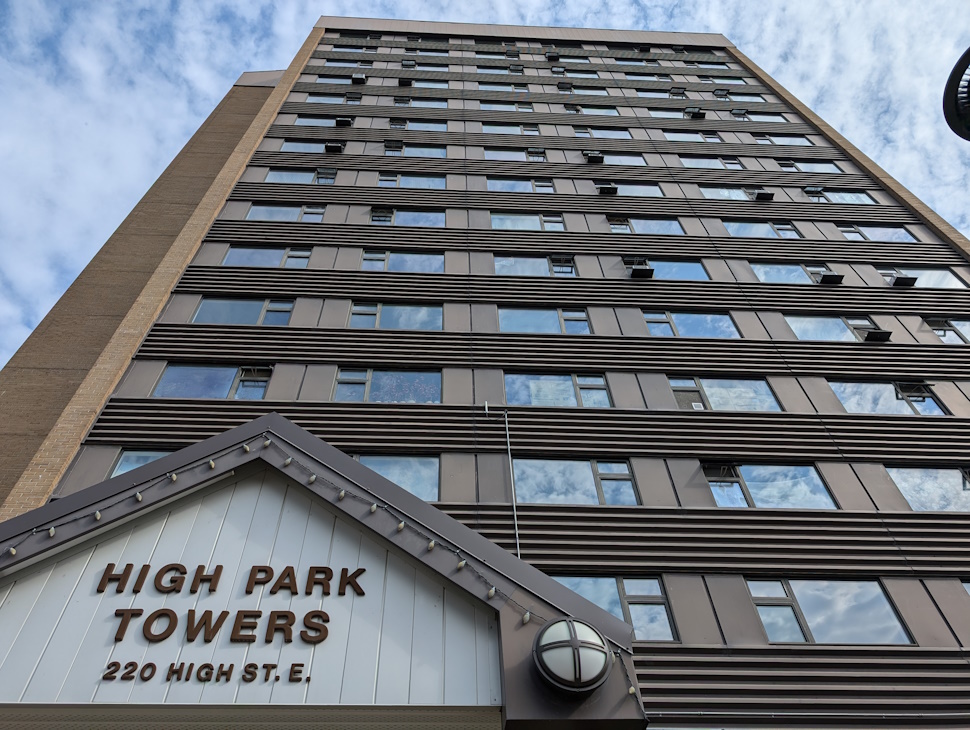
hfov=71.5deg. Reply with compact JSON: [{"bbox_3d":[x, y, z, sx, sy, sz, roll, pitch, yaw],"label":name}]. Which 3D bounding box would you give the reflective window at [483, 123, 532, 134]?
[{"bbox_3d":[1.078,-9.621,27.554,2.330,1.130,0.100,1,-51,-4],"label":"reflective window"}]

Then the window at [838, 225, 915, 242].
[{"bbox_3d":[12.596,-4.263,21.709,2.300,1.130,0.120,1,-51,-4],"label":"window"}]

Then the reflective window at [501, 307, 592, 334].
[{"bbox_3d":[1.463,-1.067,16.519,2.290,1.150,0.120,1,-51,-4],"label":"reflective window"}]

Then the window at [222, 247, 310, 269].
[{"bbox_3d":[-5.993,-2.990,18.703,2.280,1.130,0.100,1,-51,-4],"label":"window"}]

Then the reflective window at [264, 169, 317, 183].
[{"bbox_3d":[-6.477,-6.266,22.460,1.584,1.162,0.120,1,-51,-4],"label":"reflective window"}]

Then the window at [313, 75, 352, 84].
[{"bbox_3d":[-6.955,-13.137,30.979,1.600,1.130,0.120,1,-51,-4],"label":"window"}]

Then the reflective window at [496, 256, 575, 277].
[{"bbox_3d":[1.371,-2.707,18.547,2.270,1.150,0.120,1,-51,-4],"label":"reflective window"}]

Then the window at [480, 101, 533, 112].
[{"bbox_3d":[0.923,-11.282,29.373,2.300,1.130,0.120,1,-51,-4],"label":"window"}]

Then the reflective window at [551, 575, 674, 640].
[{"bbox_3d":[1.778,3.857,10.673,2.297,1.162,0.120,1,-51,-4],"label":"reflective window"}]

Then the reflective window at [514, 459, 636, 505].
[{"bbox_3d":[1.732,2.275,12.882,2.330,1.130,0.100,1,-51,-4],"label":"reflective window"}]

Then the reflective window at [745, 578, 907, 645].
[{"bbox_3d":[5.441,3.913,10.703,2.330,1.170,0.120,1,-51,-4],"label":"reflective window"}]

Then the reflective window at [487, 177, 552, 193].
[{"bbox_3d":[1.195,-6.004,22.623,2.250,1.150,0.120,1,-51,-4],"label":"reflective window"}]

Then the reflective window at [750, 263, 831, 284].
[{"bbox_3d":[8.886,-2.611,19.324,2.323,1.162,0.120,1,-51,-4],"label":"reflective window"}]

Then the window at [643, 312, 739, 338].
[{"bbox_3d":[5.219,-1.031,17.036,2.323,1.162,0.120,1,-51,-4],"label":"window"}]

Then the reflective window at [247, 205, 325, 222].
[{"bbox_3d":[-5.906,-4.518,20.129,2.230,1.150,0.120,1,-51,-4],"label":"reflective window"}]

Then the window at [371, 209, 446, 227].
[{"bbox_3d":[-2.330,-4.556,20.767,2.300,1.130,0.120,1,-51,-4],"label":"window"}]

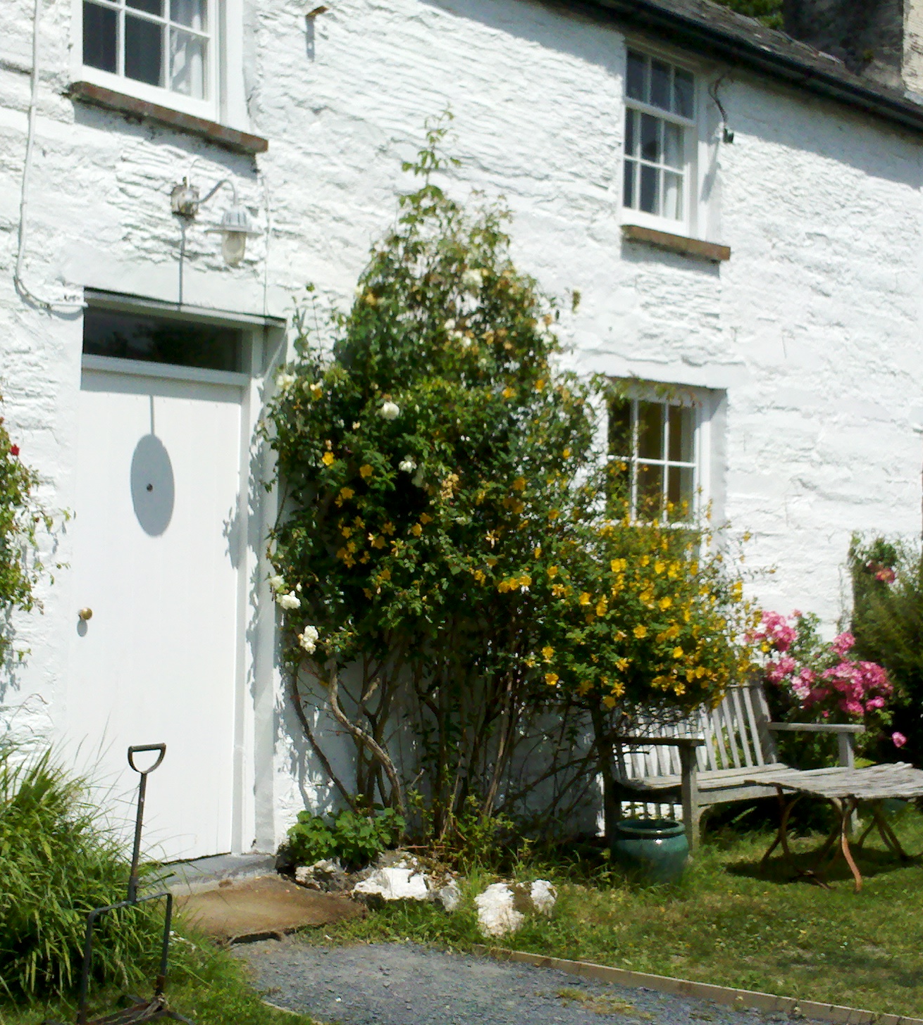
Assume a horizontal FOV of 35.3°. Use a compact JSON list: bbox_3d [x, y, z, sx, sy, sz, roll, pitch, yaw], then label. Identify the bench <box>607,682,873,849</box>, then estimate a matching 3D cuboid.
[{"bbox_3d":[1.500,1.335,7.840,1.380,0.900,0.640,3,-2,-38],"label":"bench"}]

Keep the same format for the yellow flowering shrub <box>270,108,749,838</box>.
[{"bbox_3d":[0.358,-0.061,6.863,2.750,3.300,0.950,3,-2,-42],"label":"yellow flowering shrub"}]

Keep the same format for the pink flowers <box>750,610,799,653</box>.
[{"bbox_3d":[1.803,0.685,8.400,0.280,0.250,0.220,1,-2,12],"label":"pink flowers"}]

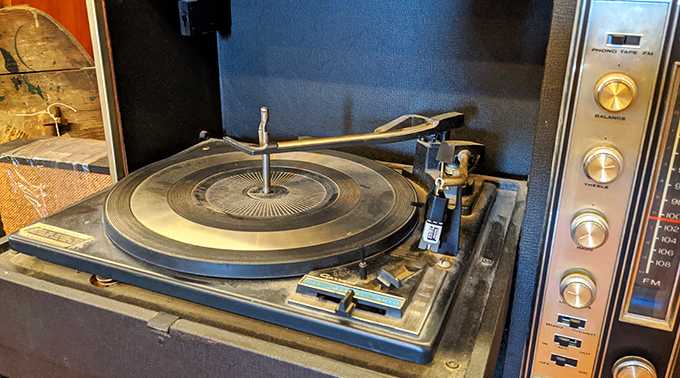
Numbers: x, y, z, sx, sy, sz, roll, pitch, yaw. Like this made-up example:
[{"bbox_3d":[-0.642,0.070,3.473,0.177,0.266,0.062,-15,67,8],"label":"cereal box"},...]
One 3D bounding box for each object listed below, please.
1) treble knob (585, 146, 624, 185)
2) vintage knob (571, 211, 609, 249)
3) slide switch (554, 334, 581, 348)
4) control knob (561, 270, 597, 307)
[{"bbox_3d":[0.188,-0.017,0.379,0.025,0.025,0.018,8,21,21],"label":"treble knob"},{"bbox_3d":[0.187,0.031,0.396,0.025,0.025,0.018,8,21,21],"label":"vintage knob"},{"bbox_3d":[0.188,0.127,0.437,0.021,0.009,0.006,8,21,21],"label":"slide switch"},{"bbox_3d":[0.186,0.079,0.413,0.025,0.025,0.018,8,21,21],"label":"control knob"}]

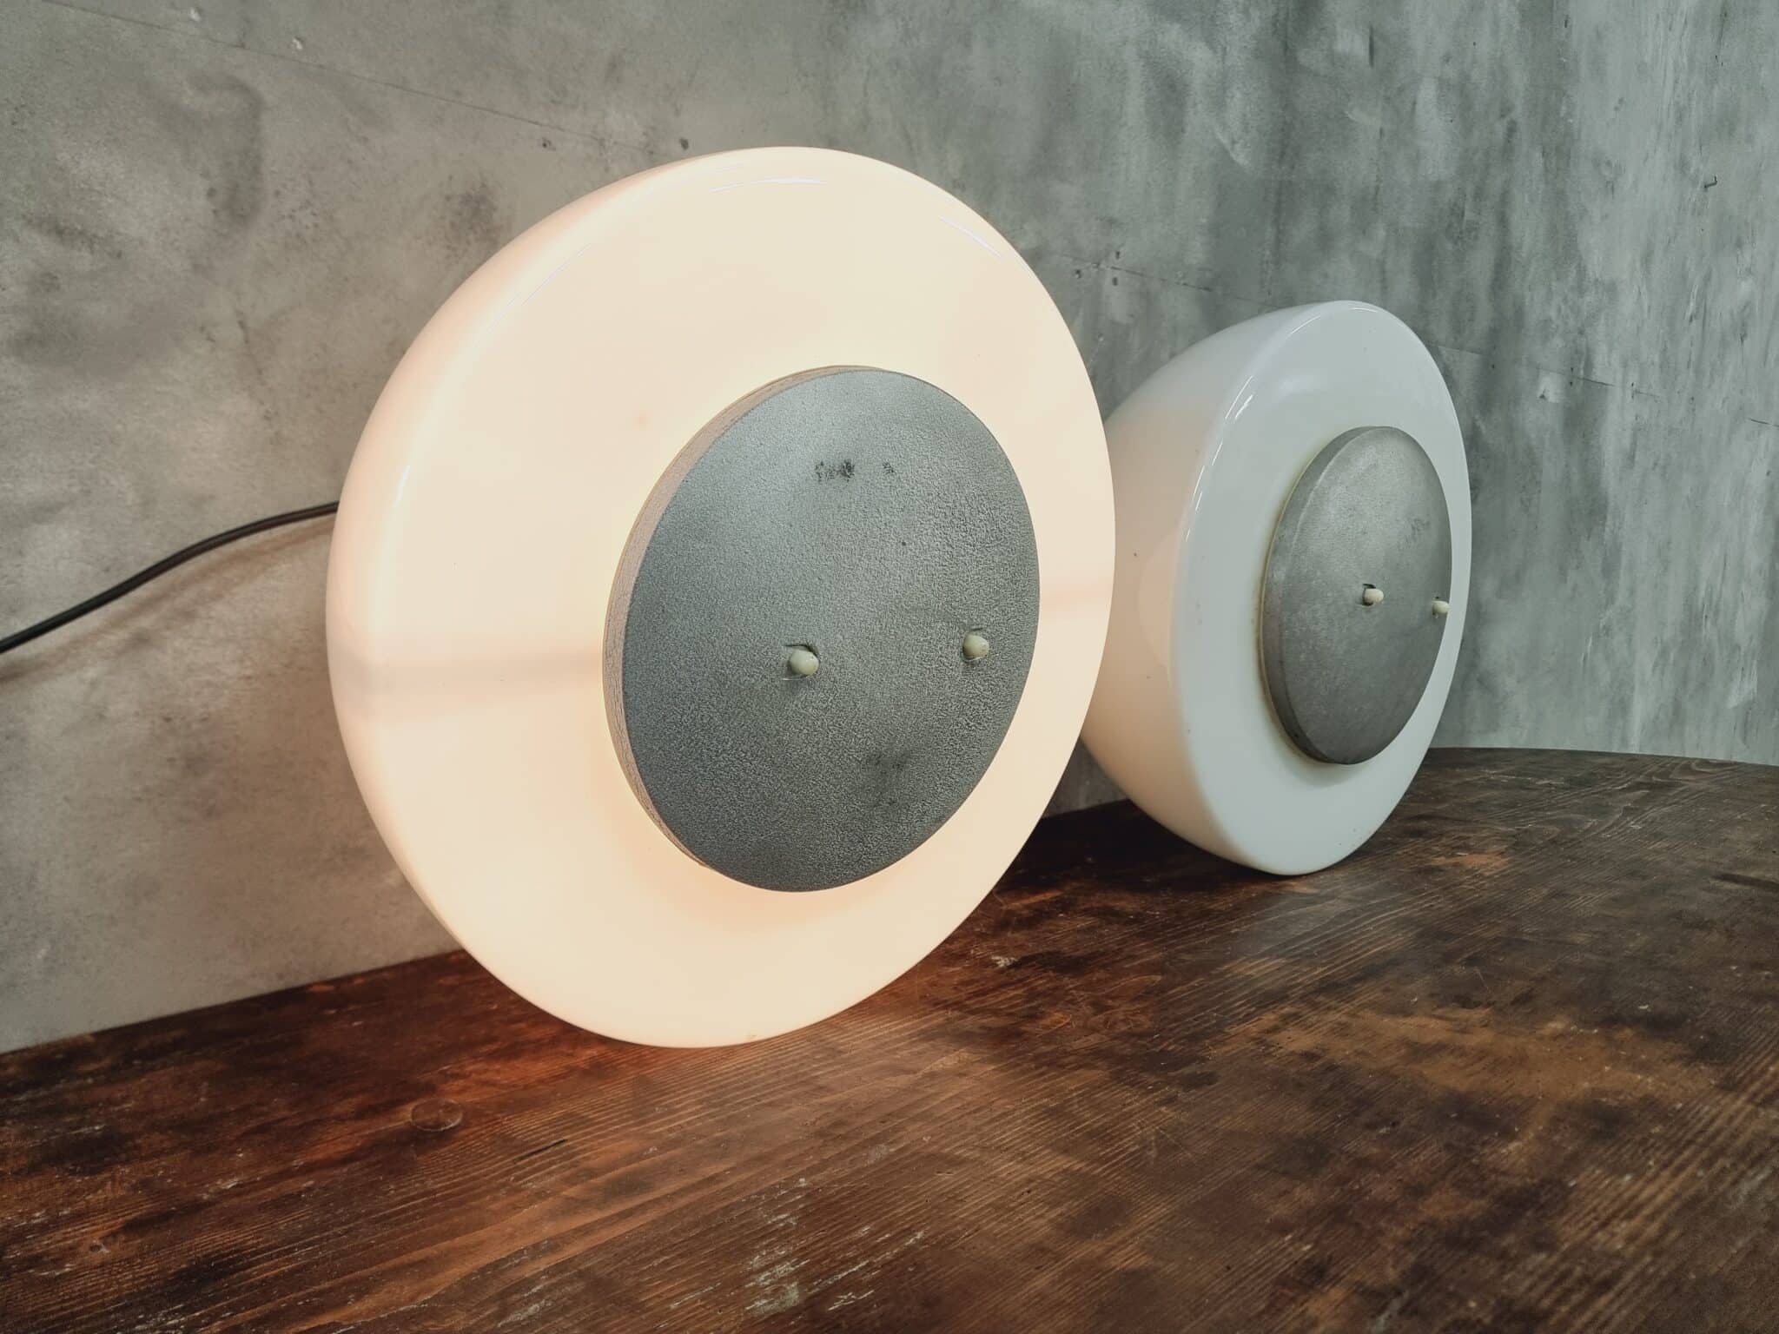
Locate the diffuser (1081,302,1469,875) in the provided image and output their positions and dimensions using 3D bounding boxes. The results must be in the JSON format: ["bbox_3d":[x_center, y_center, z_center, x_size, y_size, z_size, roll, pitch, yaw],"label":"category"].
[{"bbox_3d":[0.250,-0.054,0.850,0.370,0.370,0.187,-5,10,-41],"label":"diffuser"}]

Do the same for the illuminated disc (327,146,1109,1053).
[{"bbox_3d":[-0.070,-0.031,0.560,0.370,0.370,0.187,-5,17,-41],"label":"illuminated disc"}]

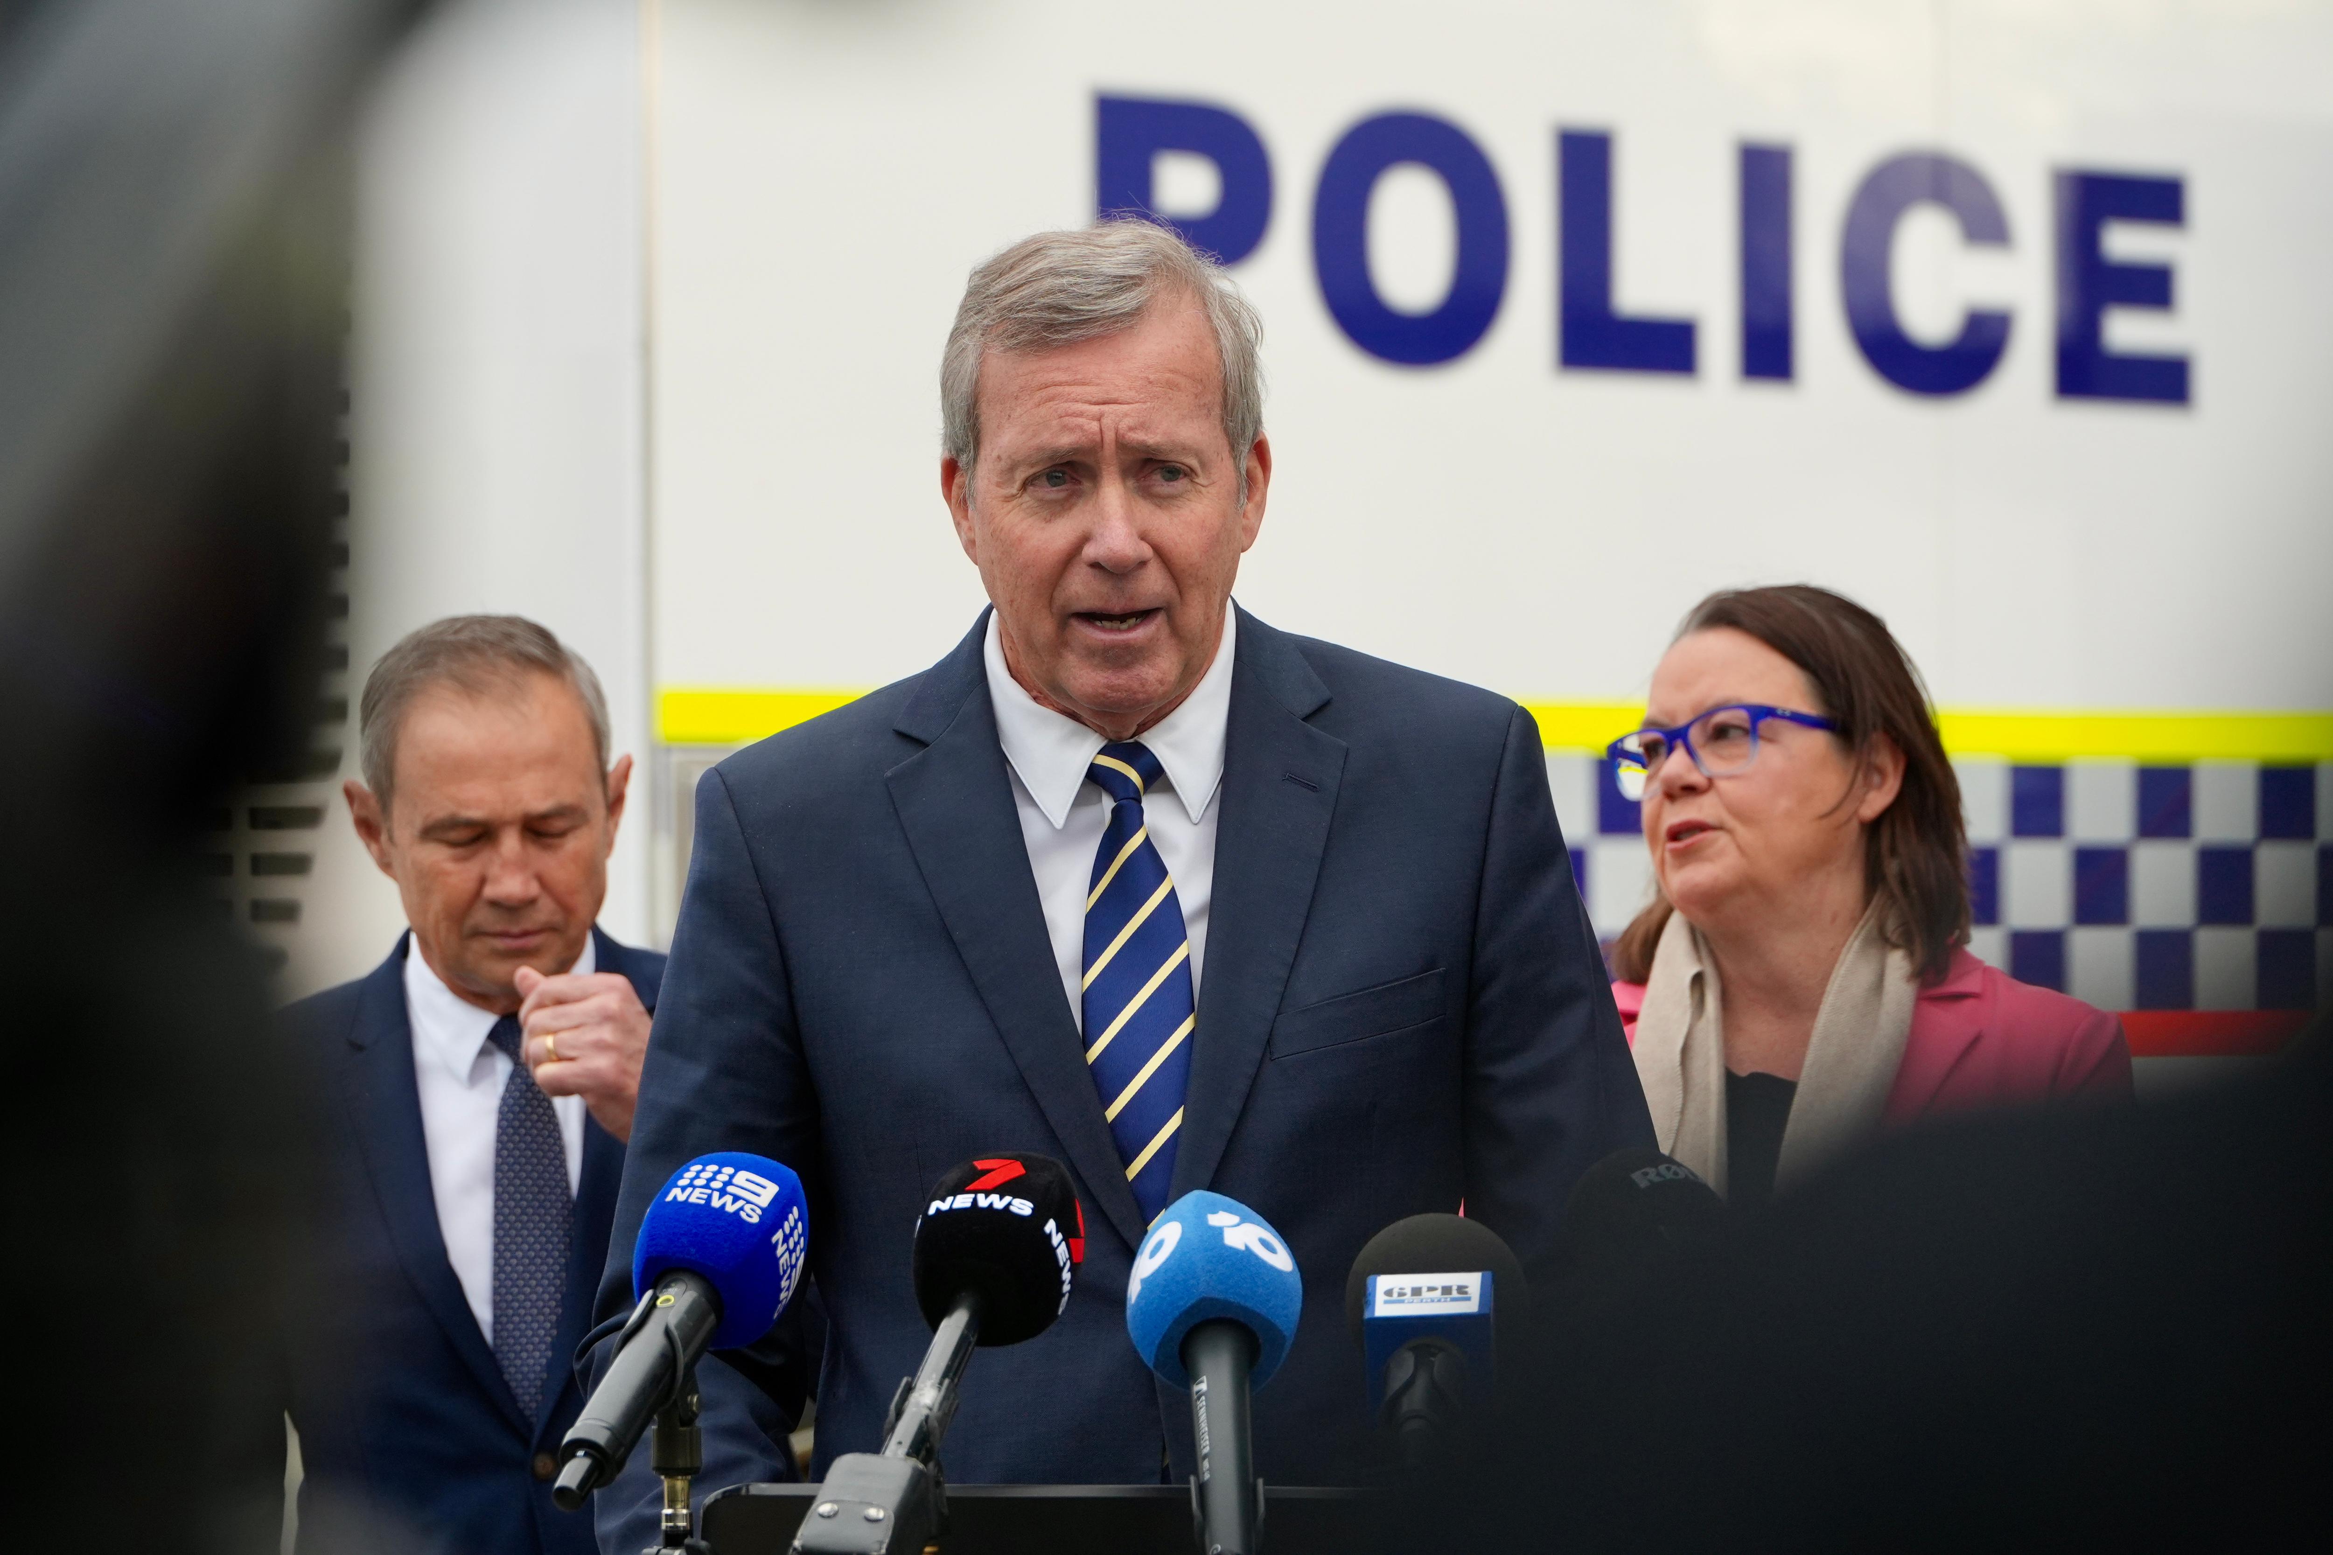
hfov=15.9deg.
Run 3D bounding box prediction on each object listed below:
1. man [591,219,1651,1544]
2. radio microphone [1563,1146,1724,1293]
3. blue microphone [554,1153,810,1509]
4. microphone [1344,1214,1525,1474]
[{"bbox_3d":[-0.020,0.595,4.550,0.580,1.800,0.400,0,-1,-1],"label":"man"},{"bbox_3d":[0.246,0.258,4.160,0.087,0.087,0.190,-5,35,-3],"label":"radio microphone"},{"bbox_3d":[-0.254,0.287,4.145,0.087,0.087,0.250,20,46,12],"label":"blue microphone"},{"bbox_3d":[0.132,0.289,4.159,0.090,0.090,0.190,5,32,3],"label":"microphone"}]

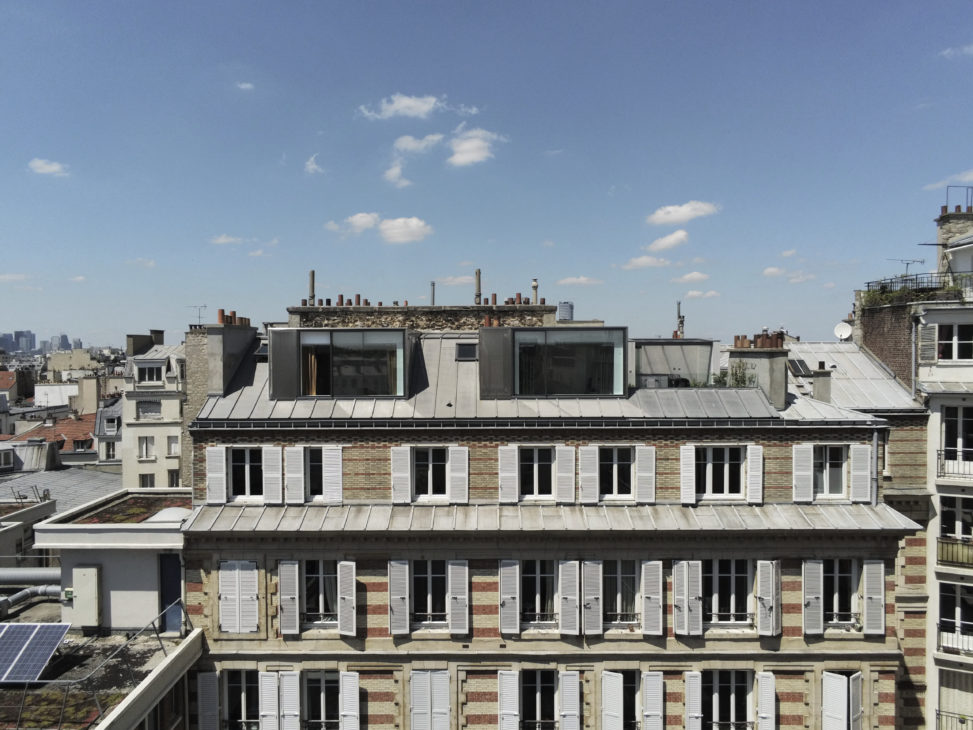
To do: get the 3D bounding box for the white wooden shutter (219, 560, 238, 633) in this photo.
[{"bbox_3d":[-7.603,6.862,19.100,0.585,2.110,0.050,0,1,0],"label":"white wooden shutter"}]

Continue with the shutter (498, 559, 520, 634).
[{"bbox_3d":[0.665,6.610,18.380,0.591,2.078,0.060,0,1,3],"label":"shutter"}]

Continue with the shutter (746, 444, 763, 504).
[{"bbox_3d":[8.146,3.316,19.580,0.475,1.710,0.050,0,1,0],"label":"shutter"}]

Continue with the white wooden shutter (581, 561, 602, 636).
[{"bbox_3d":[3.019,6.598,18.330,0.572,2.101,0.050,0,1,-8],"label":"white wooden shutter"}]

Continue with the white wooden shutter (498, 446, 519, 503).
[{"bbox_3d":[0.656,3.194,18.862,0.583,1.640,0.050,0,1,0],"label":"white wooden shutter"}]

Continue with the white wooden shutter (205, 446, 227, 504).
[{"bbox_3d":[-8.115,3.319,19.423,0.594,1.688,0.050,0,1,0],"label":"white wooden shutter"}]

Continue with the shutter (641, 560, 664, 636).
[{"bbox_3d":[4.871,6.837,18.950,0.600,2.130,0.050,0,1,14],"label":"shutter"}]

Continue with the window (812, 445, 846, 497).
[{"bbox_3d":[10.021,3.121,18.995,1.147,1.549,0.100,0,1,0],"label":"window"}]

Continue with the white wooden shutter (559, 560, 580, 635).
[{"bbox_3d":[2.413,6.770,18.762,0.577,2.162,0.050,0,1,6],"label":"white wooden shutter"}]

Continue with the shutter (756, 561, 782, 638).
[{"bbox_3d":[7.972,6.574,18.220,0.680,2.100,0.160,0,1,0],"label":"shutter"}]

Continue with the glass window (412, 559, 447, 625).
[{"bbox_3d":[-1.700,6.754,19.280,1.030,1.980,0.080,0,1,0],"label":"glass window"}]

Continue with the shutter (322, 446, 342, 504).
[{"bbox_3d":[-4.629,3.308,19.448,0.597,1.690,0.050,0,1,0],"label":"shutter"}]

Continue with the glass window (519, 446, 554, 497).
[{"bbox_3d":[1.514,3.153,19.100,1.049,1.492,0.120,0,1,0],"label":"glass window"}]

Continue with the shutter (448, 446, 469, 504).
[{"bbox_3d":[-0.828,3.303,19.371,0.578,1.680,0.050,0,1,0],"label":"shutter"}]

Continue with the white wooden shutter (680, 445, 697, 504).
[{"bbox_3d":[5.848,3.179,18.730,0.439,1.672,0.060,0,1,0],"label":"white wooden shutter"}]

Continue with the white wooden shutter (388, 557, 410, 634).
[{"bbox_3d":[-2.541,6.765,18.807,0.603,2.161,0.050,0,1,-4],"label":"white wooden shutter"}]

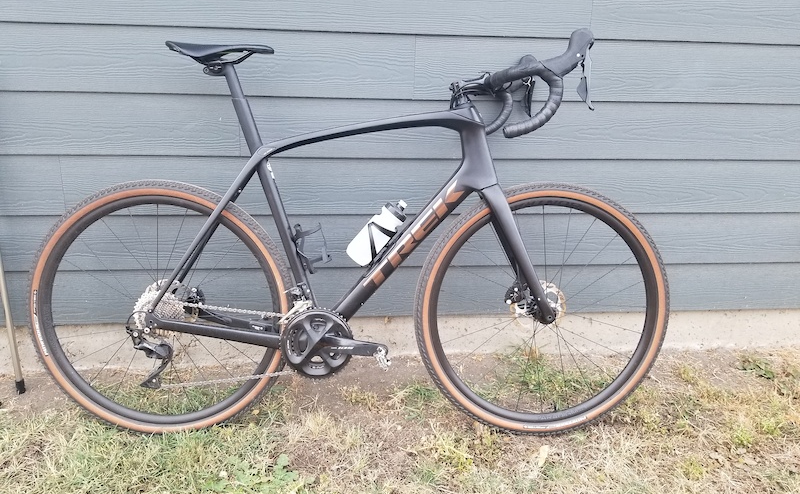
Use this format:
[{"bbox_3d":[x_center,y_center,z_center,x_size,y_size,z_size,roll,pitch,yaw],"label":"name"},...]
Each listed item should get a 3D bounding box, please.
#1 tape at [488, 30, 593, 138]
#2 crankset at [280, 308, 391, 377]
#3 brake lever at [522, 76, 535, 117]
[{"bbox_3d":[0.310,-0.402,1.552,0.213,0.248,0.464,0,9,-5],"label":"tape"},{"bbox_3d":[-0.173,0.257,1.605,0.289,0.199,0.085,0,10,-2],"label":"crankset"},{"bbox_3d":[0.378,-0.446,1.769,0.040,0.135,0.030,0,9,-5],"label":"brake lever"}]

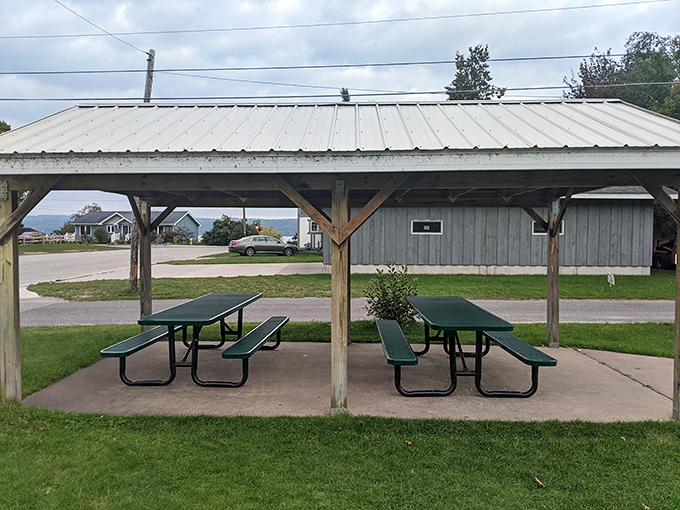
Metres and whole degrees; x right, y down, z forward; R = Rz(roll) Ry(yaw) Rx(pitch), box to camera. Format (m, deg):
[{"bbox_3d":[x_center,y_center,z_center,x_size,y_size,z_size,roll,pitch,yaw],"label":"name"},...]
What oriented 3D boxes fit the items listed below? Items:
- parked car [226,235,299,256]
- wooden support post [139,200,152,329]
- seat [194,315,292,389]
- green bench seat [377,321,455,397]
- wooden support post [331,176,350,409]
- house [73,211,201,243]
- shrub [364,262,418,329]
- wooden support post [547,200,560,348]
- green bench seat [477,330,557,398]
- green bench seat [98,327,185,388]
[{"bbox_3d":[-5.625,-0.693,39.100,5.010,1.480,1.850,-1,2,-24],"label":"parked car"},{"bbox_3d":[-2.990,0.256,8.138,0.140,2.157,0.140,0,2,2],"label":"wooden support post"},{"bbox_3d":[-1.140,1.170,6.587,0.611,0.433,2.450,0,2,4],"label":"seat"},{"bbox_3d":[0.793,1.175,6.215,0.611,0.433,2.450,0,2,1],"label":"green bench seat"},{"bbox_3d":[0.002,0.391,4.816,0.140,2.137,0.140,0,2,2],"label":"wooden support post"},{"bbox_3d":[-35.047,-4.819,91.611,19.500,5.300,8.200,0,2,13],"label":"house"},{"bbox_3d":[0.875,0.686,9.100,0.900,1.150,0.900,0,2,2],"label":"shrub"},{"bbox_3d":[3.167,0.287,7.852,0.140,2.177,0.140,0,2,2],"label":"wooden support post"},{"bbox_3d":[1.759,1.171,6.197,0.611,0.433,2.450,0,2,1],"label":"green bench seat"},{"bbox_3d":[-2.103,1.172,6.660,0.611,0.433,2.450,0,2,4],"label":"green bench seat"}]

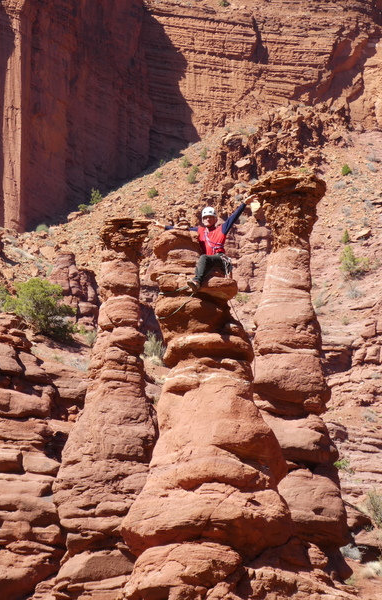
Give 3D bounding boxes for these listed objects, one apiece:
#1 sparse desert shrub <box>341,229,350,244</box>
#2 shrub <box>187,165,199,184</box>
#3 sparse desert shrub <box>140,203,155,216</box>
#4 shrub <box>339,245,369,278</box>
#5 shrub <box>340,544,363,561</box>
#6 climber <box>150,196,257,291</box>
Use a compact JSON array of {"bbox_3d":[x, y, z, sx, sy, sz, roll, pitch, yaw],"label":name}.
[{"bbox_3d":[3.954,-1.625,55.000,0.256,0.397,0.243,0,-4,0],"label":"sparse desert shrub"},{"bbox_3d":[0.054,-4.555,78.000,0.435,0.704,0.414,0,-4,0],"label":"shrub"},{"bbox_3d":[-1.417,-2.947,70.000,0.456,0.442,0.433,0,-4,0],"label":"sparse desert shrub"},{"bbox_3d":[3.956,-0.931,52.000,0.677,0.798,0.644,0,-4,0],"label":"shrub"},{"bbox_3d":[2.726,4.288,36.500,0.374,0.264,0.355,0,-4,0],"label":"shrub"},{"bbox_3d":[0.192,-0.883,33.000,1.600,1.440,0.750,-1,-4,11],"label":"climber"}]

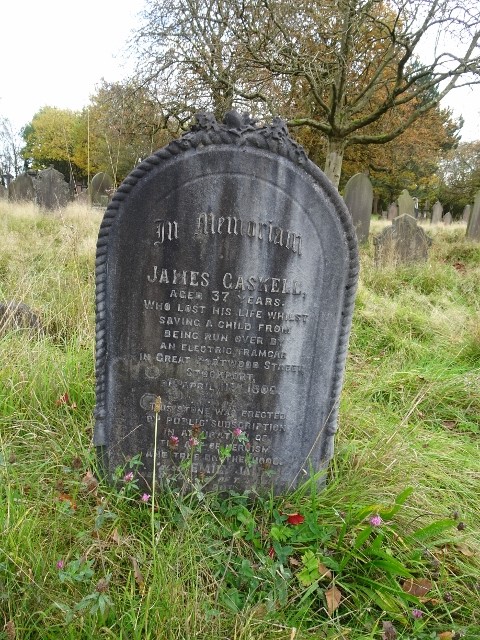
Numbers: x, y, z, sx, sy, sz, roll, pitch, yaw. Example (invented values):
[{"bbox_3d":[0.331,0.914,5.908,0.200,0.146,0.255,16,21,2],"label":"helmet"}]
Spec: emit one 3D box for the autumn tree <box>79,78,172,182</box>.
[{"bbox_3d":[-8.416,-13.705,33.322,6.780,7.465,5.763,4,17,0],"label":"autumn tree"}]

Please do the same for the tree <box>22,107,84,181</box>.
[{"bbox_3d":[-14.095,-13.160,33.899,4.546,5.659,3.864,4,17,0],"label":"tree"}]

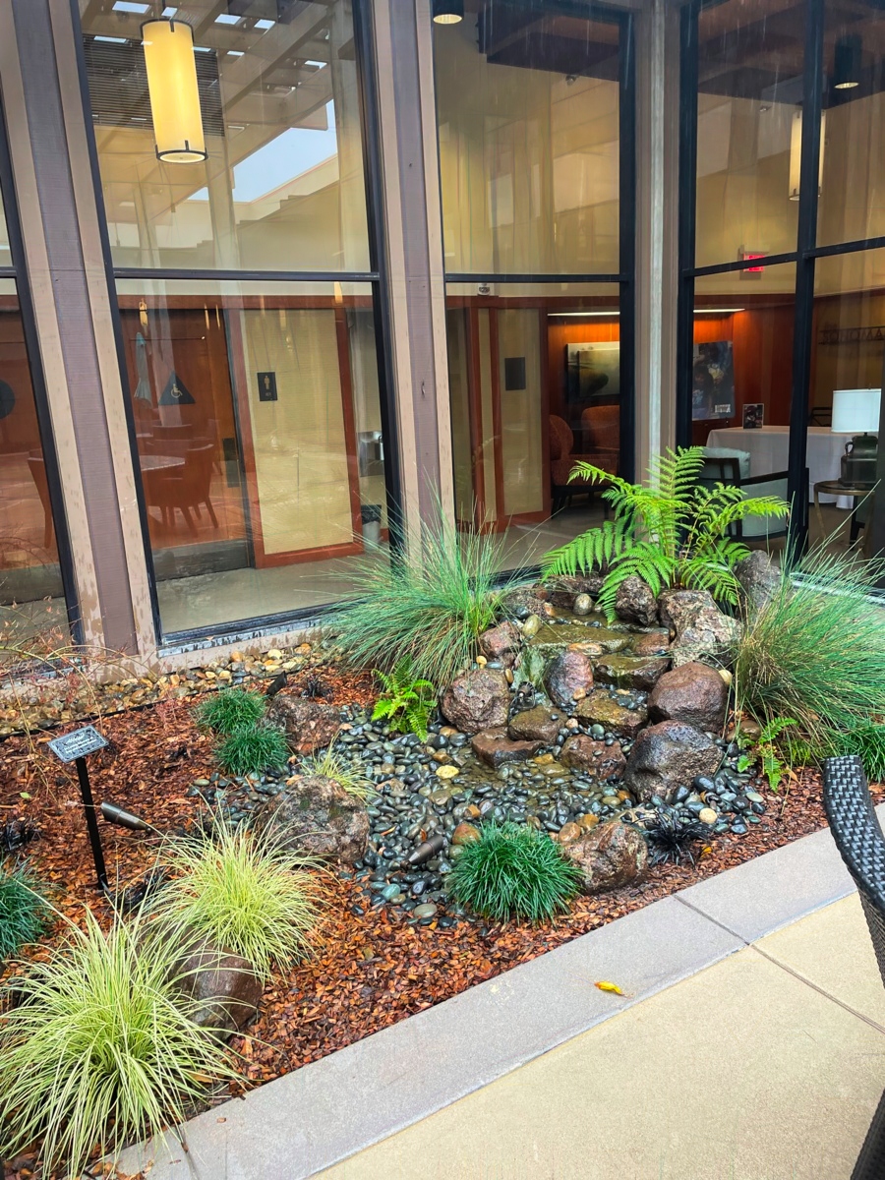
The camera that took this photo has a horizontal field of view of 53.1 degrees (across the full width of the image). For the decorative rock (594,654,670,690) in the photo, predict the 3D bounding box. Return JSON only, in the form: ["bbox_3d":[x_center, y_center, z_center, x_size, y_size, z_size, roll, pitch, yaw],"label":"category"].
[{"bbox_3d":[0.960,0.415,4.500,0.370,0.144,0.300,0,14,12],"label":"decorative rock"}]

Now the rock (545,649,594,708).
[{"bbox_3d":[0.622,0.434,4.330,0.237,0.277,0.220,-1,14,8],"label":"rock"}]

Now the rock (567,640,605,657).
[{"bbox_3d":[0.754,0.306,4.640,0.203,0.080,0.120,-1,14,9],"label":"rock"}]

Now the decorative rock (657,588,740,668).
[{"bbox_3d":[1.321,0.203,4.580,0.407,0.404,0.380,1,15,16],"label":"decorative rock"}]

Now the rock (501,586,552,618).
[{"bbox_3d":[0.495,0.066,5.220,0.287,0.178,0.240,-2,14,5],"label":"rock"}]

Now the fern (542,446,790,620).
[{"bbox_3d":[1.338,-0.363,5.420,1.428,0.978,1.350,1,15,14],"label":"fern"}]

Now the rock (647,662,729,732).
[{"bbox_3d":[1.122,0.490,4.060,0.354,0.297,0.340,1,15,16],"label":"rock"}]

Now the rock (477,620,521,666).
[{"bbox_3d":[0.305,0.283,4.700,0.228,0.237,0.220,-2,14,4],"label":"rock"}]

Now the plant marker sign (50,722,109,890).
[{"bbox_3d":[-1.139,0.729,2.874,0.088,0.544,0.156,8,18,37],"label":"plant marker sign"}]

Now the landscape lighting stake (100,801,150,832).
[{"bbox_3d":[-1.181,0.856,3.310,0.205,0.062,0.058,18,19,12],"label":"landscape lighting stake"}]

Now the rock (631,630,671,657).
[{"bbox_3d":[1.098,0.281,4.660,0.201,0.129,0.170,0,14,13],"label":"rock"}]

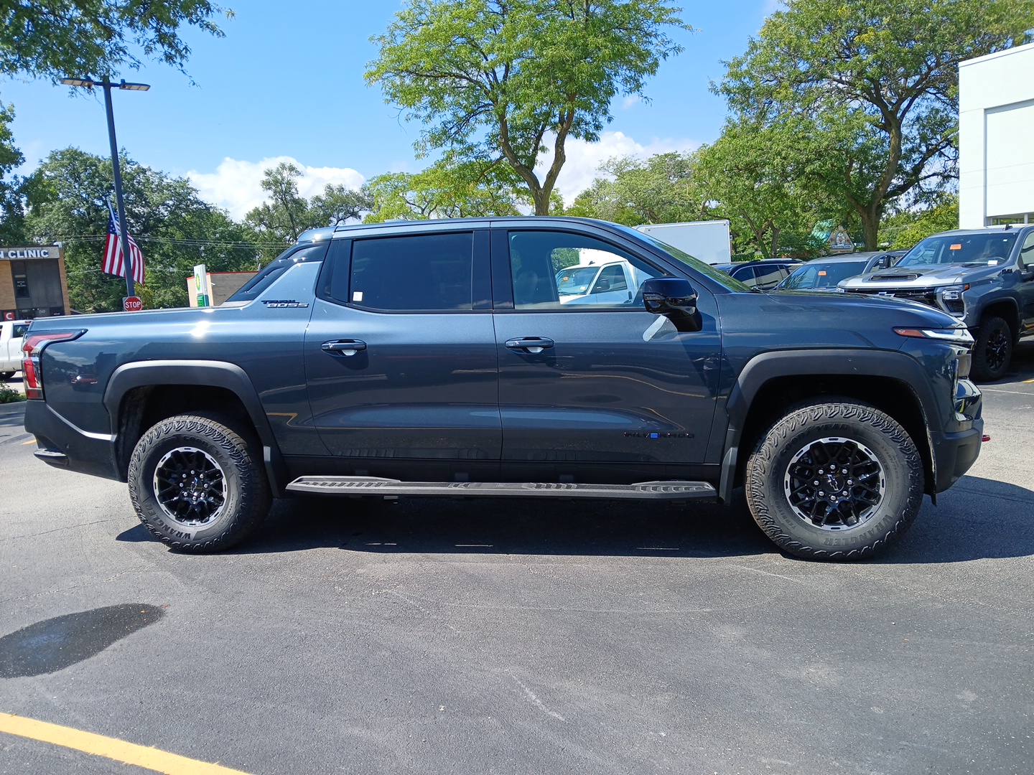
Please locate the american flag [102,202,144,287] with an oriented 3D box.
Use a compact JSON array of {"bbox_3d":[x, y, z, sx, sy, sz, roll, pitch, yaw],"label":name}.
[{"bbox_3d":[-10.251,-3.790,20.300,1.050,2.050,0.450,-7,7,-26],"label":"american flag"}]

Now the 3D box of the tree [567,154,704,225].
[{"bbox_3d":[6.534,-8.839,44.540,7.800,9.800,7.500,-3,6,9],"label":"tree"}]

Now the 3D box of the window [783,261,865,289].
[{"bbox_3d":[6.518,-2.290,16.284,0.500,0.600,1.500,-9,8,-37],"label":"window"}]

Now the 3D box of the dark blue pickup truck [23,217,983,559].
[{"bbox_3d":[-0.135,-0.123,5.343,5.920,1.970,2.150,-2,6,11],"label":"dark blue pickup truck"}]

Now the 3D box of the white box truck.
[{"bbox_3d":[2.930,-2.861,21.783,6.400,3.000,2.350,-8,8,-33],"label":"white box truck"}]

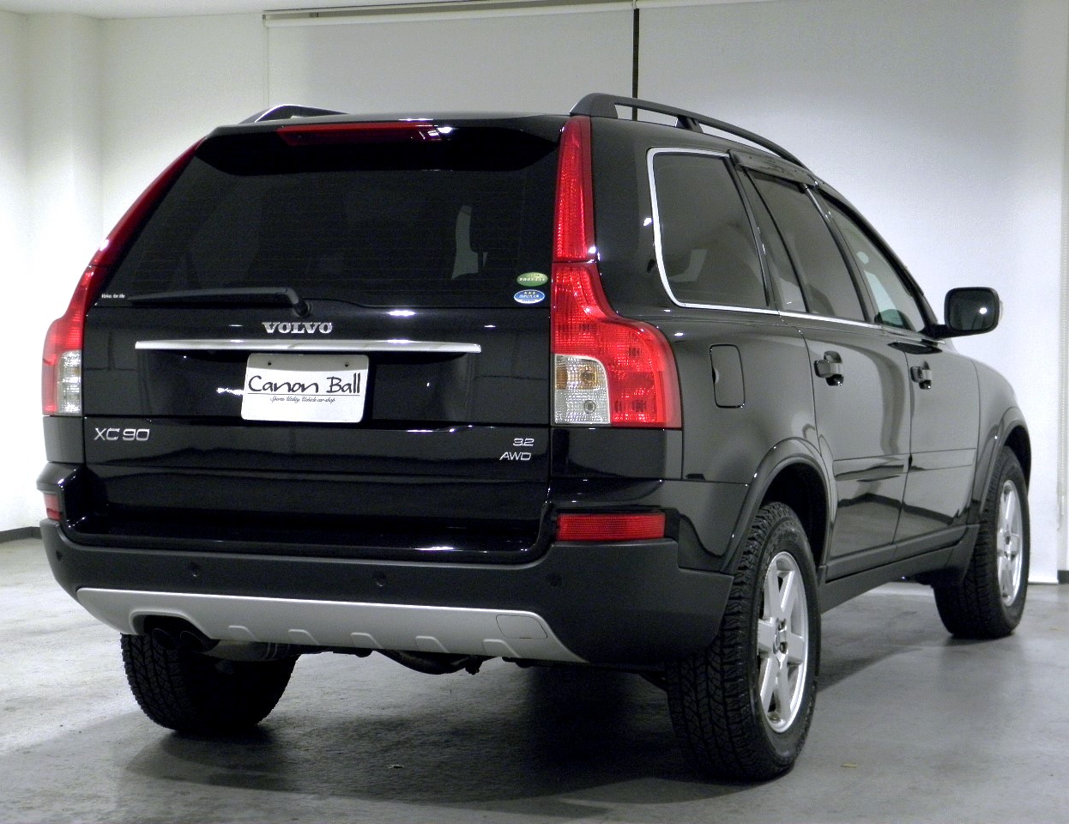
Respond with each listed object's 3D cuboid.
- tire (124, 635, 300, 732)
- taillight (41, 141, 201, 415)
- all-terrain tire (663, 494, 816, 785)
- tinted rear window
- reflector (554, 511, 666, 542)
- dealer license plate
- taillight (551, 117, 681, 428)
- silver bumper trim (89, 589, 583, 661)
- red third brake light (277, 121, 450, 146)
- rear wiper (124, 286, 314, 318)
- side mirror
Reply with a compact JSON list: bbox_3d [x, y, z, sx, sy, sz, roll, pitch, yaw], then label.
[{"bbox_3d":[-0.933,0.563,6.334,0.240,0.730,0.730,1,2,24],"label":"tire"},{"bbox_3d":[-1.100,-0.362,5.632,0.382,0.748,0.430,1,2,24],"label":"taillight"},{"bbox_3d":[0.554,0.591,5.670,0.240,0.730,0.730,1,2,24],"label":"all-terrain tire"},{"bbox_3d":[-0.484,-0.468,5.300,1.260,0.500,0.080,1,-34,24],"label":"tinted rear window"},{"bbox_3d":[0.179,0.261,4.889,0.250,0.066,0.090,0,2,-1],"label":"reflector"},{"bbox_3d":[-0.551,-0.057,5.166,0.330,0.165,0.012,1,-11,24],"label":"dealer license plate"},{"bbox_3d":[0.171,-0.339,5.065,0.382,0.748,0.430,1,2,24],"label":"taillight"},{"bbox_3d":[-0.565,0.493,5.158,1.460,0.135,0.160,1,2,24],"label":"silver bumper trim"},{"bbox_3d":[-0.449,-0.686,5.370,0.460,0.050,0.060,1,2,24],"label":"red third brake light"},{"bbox_3d":[-0.775,-0.267,5.230,0.535,0.070,0.090,1,2,24],"label":"rear wiper"},{"bbox_3d":[1.503,-0.343,7.425,0.220,0.172,0.140,1,2,24],"label":"side mirror"}]

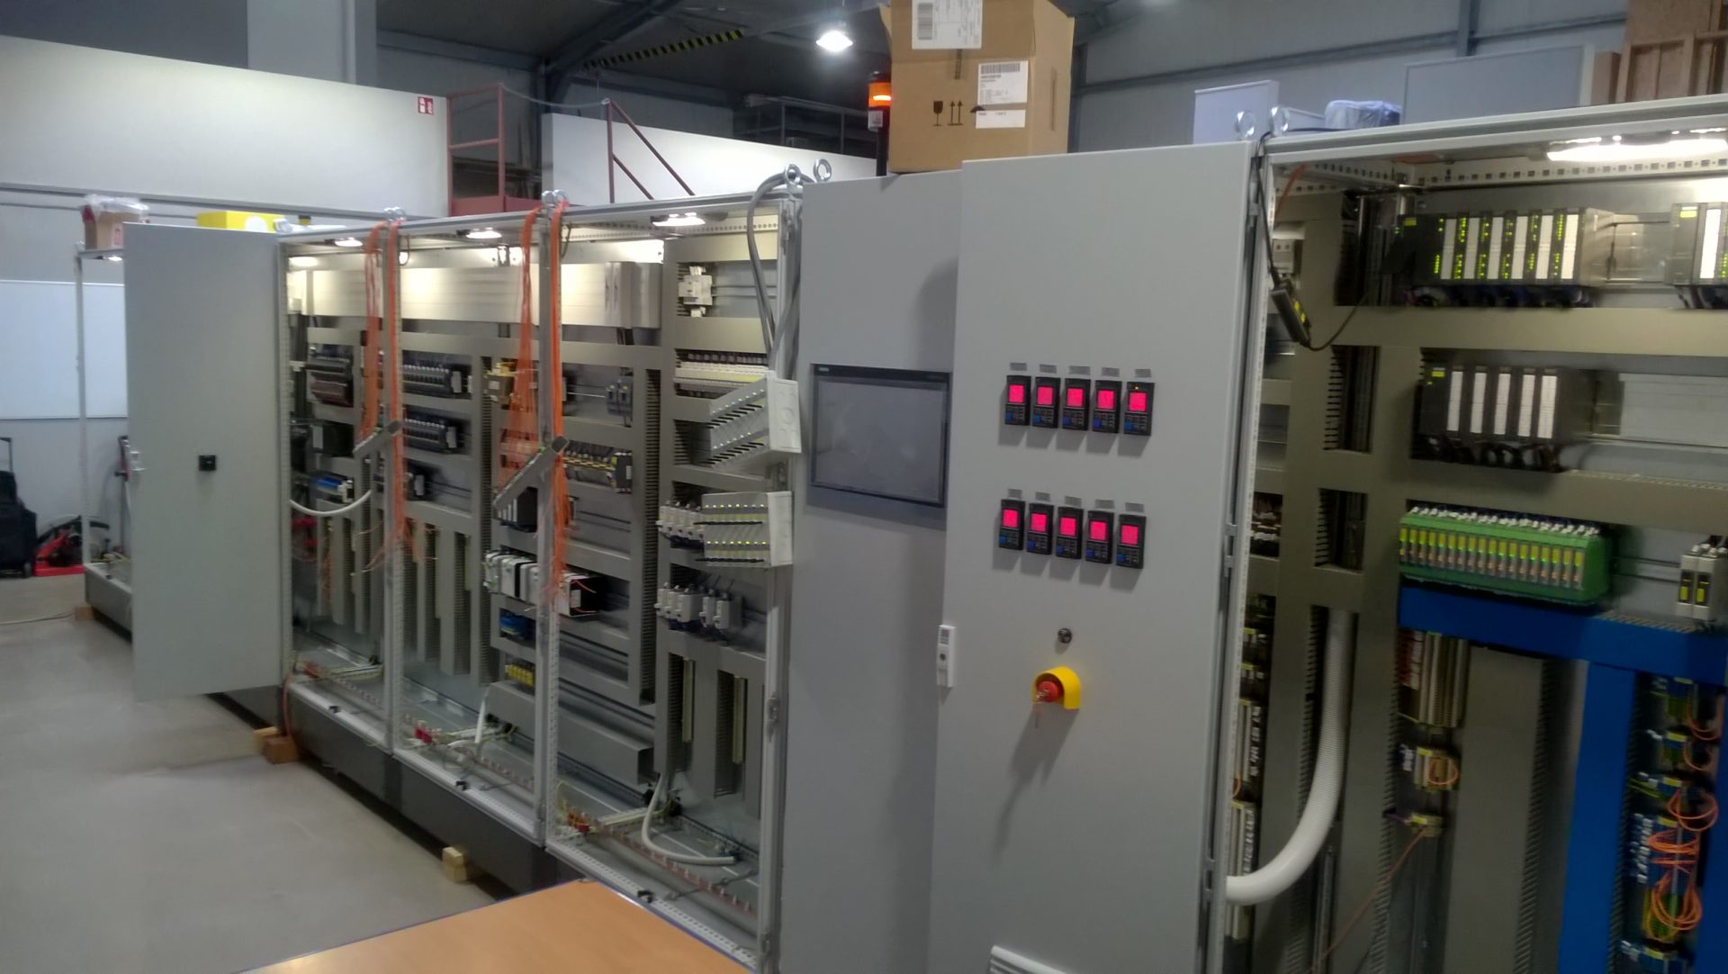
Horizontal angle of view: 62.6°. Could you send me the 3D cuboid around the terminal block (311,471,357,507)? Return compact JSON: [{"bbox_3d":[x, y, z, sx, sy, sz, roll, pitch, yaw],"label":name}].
[{"bbox_3d":[-2.474,0.009,6.644,0.070,0.121,0.312,-3,8,-40],"label":"terminal block"}]

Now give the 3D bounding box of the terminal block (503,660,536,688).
[{"bbox_3d":[-1.271,0.701,5.276,0.055,0.065,0.167,-3,8,-40],"label":"terminal block"}]

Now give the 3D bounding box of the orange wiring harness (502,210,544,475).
[{"bbox_3d":[-1.029,-0.432,4.325,0.090,0.835,0.124,-3,8,-40],"label":"orange wiring harness"}]

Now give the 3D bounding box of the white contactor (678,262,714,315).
[{"bbox_3d":[-0.506,-0.589,4.287,0.080,0.150,0.066,-3,8,-40],"label":"white contactor"}]

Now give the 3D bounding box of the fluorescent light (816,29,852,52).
[{"bbox_3d":[-0.376,-5.656,18.000,0.460,0.260,0.460,2,6,-2],"label":"fluorescent light"}]

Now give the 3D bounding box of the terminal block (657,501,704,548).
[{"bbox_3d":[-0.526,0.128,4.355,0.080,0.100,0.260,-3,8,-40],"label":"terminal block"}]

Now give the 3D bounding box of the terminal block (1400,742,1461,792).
[{"bbox_3d":[1.028,0.504,2.559,0.060,0.070,0.075,-3,8,-40],"label":"terminal block"}]

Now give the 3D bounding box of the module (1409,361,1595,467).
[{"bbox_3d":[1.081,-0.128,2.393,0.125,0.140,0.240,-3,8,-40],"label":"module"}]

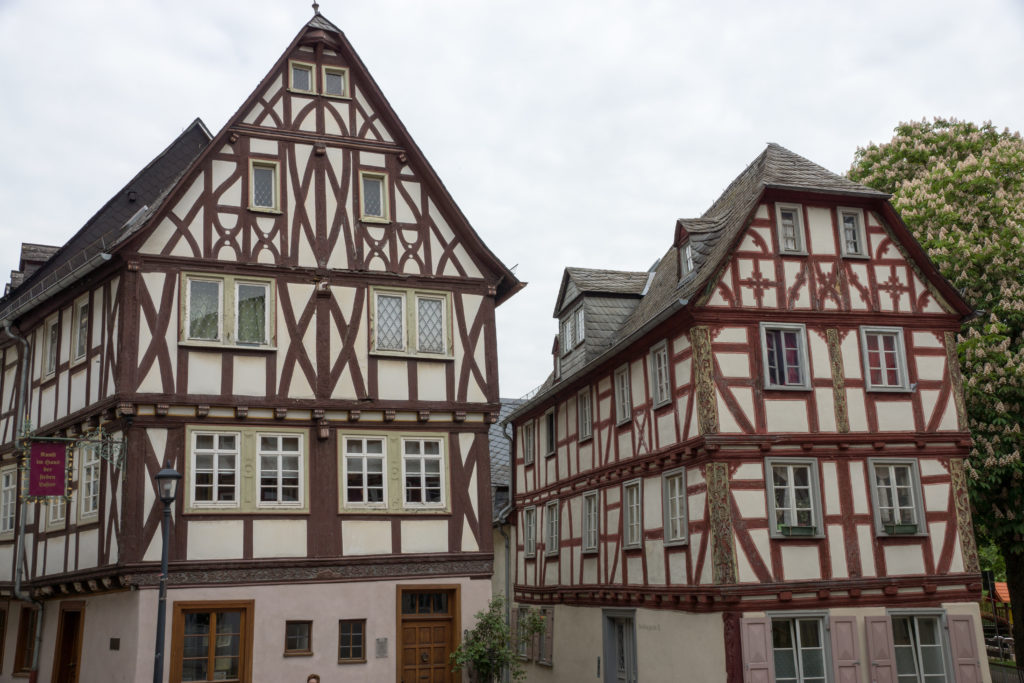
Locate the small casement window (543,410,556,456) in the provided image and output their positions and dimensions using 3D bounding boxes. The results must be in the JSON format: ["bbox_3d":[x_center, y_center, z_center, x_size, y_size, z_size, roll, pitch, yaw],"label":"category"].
[{"bbox_3d":[1.168,2.698,30.283,0.160,1.380,0.950,2,-14,-16],"label":"small casement window"}]

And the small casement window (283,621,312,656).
[{"bbox_3d":[-4.043,5.640,19.431,0.520,0.650,0.140,3,-14,-22],"label":"small casement window"}]

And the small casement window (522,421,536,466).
[{"bbox_3d":[0.554,2.912,29.314,0.120,1.270,0.900,1,-14,-15],"label":"small casement window"}]

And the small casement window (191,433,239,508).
[{"bbox_3d":[-5.695,2.472,19.703,0.900,1.440,0.150,3,-14,-21],"label":"small casement window"}]

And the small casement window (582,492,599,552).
[{"bbox_3d":[2.014,4.577,25.919,0.180,1.500,1.220,1,-13,-14],"label":"small casement window"}]

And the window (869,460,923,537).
[{"bbox_3d":[7.161,2.910,19.073,1.030,1.430,0.130,1,-14,-15],"label":"window"}]

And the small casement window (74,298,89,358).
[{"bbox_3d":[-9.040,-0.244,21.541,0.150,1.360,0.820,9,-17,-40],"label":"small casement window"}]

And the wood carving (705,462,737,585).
[{"bbox_3d":[3.724,3.229,18.176,0.274,2.094,0.280,1,-14,-15],"label":"wood carving"}]

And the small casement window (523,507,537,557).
[{"bbox_3d":[0.582,5.508,29.545,0.120,1.430,1.020,1,-14,-15],"label":"small casement window"}]

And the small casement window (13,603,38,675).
[{"bbox_3d":[-10.577,6.519,22.345,0.180,1.500,1.180,11,-18,-43],"label":"small casement window"}]

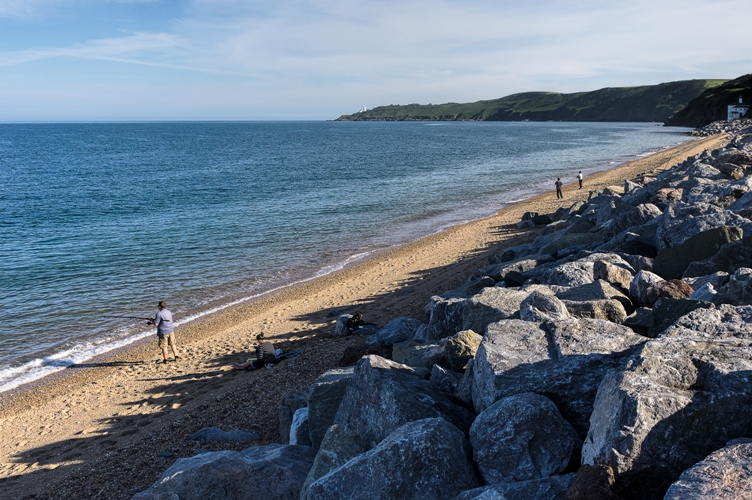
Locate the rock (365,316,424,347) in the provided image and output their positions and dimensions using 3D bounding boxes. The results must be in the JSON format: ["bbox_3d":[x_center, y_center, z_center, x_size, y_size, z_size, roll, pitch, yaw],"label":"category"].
[{"bbox_3d":[0.475,2.106,19.300,1.550,0.750,1.100,1,10,6],"label":"rock"}]

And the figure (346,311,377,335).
[{"bbox_3d":[-0.398,2.002,20.600,0.600,0.560,0.700,6,11,30],"label":"figure"}]

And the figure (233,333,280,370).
[{"bbox_3d":[-3.022,2.554,18.999,0.950,0.880,0.500,4,10,22],"label":"figure"}]

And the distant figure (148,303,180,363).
[{"bbox_3d":[-5.954,2.314,21.200,0.600,1.750,0.550,7,12,36],"label":"distant figure"}]

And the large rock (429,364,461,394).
[{"bbox_3d":[1.248,2.361,13.488,0.650,0.650,0.600,2,10,11],"label":"large rock"}]

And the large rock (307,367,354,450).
[{"bbox_3d":[-0.646,2.867,13.676,1.000,1.300,1.000,3,10,17],"label":"large rock"}]

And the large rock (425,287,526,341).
[{"bbox_3d":[2.653,1.679,19.256,2.300,1.350,1.600,4,11,23],"label":"large rock"}]

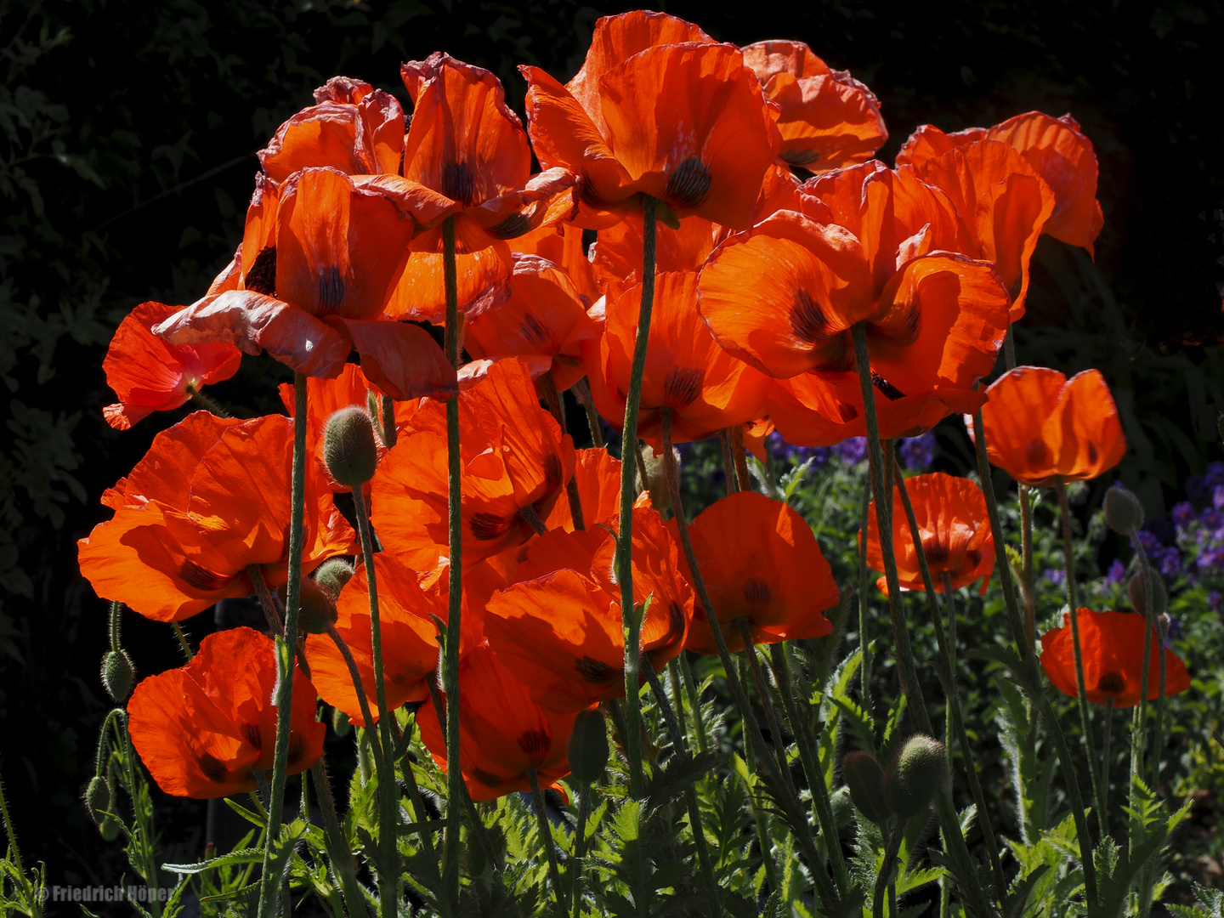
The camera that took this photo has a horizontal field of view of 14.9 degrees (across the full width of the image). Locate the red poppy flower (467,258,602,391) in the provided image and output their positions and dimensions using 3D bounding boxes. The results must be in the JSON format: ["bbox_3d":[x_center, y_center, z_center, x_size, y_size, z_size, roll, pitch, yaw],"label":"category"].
[{"bbox_3d":[-0.045,-0.075,2.560,0.088,0.078,0.088,-8,-11,-37],"label":"red poppy flower"}]

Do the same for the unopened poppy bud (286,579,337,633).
[{"bbox_3d":[-0.159,0.079,2.480,0.025,0.034,0.025,-42,-12,0],"label":"unopened poppy bud"}]

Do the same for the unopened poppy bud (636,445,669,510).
[{"bbox_3d":[0.028,0.011,2.850,0.026,0.040,0.026,0,2,0],"label":"unopened poppy bud"}]

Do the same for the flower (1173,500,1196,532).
[{"bbox_3d":[0.477,0.048,3.900,0.021,0.025,0.018,0,3,0],"label":"flower"}]

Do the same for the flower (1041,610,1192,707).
[{"bbox_3d":[0.307,0.122,2.850,0.091,0.060,0.085,0,-6,0],"label":"flower"}]

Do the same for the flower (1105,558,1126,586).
[{"bbox_3d":[0.410,0.092,3.800,0.018,0.023,0.016,0,3,0],"label":"flower"}]

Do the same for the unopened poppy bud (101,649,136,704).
[{"bbox_3d":[-0.265,0.117,2.500,0.019,0.029,0.019,0,0,0],"label":"unopened poppy bud"}]

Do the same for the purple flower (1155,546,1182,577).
[{"bbox_3d":[0.435,0.080,3.650,0.023,0.025,0.020,0,2,11],"label":"purple flower"}]

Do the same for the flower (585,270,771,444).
[{"bbox_3d":[0.036,-0.054,2.520,0.100,0.085,0.098,0,-18,0],"label":"flower"}]

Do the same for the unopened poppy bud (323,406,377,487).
[{"bbox_3d":[-0.136,-0.006,2.430,0.026,0.042,0.026,-3,1,0],"label":"unopened poppy bud"}]

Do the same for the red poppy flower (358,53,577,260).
[{"bbox_3d":[-0.074,-0.156,2.410,0.114,0.106,0.112,0,0,0],"label":"red poppy flower"}]

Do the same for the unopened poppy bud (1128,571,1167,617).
[{"bbox_3d":[0.339,0.085,2.950,0.025,0.030,0.025,-9,0,0],"label":"unopened poppy bud"}]

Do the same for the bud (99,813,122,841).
[{"bbox_3d":[-0.279,0.204,2.600,0.013,0.018,0.013,0,0,0],"label":"bud"}]

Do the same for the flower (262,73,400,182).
[{"bbox_3d":[-0.148,-0.174,2.520,0.090,0.075,0.088,0,0,-30],"label":"flower"}]

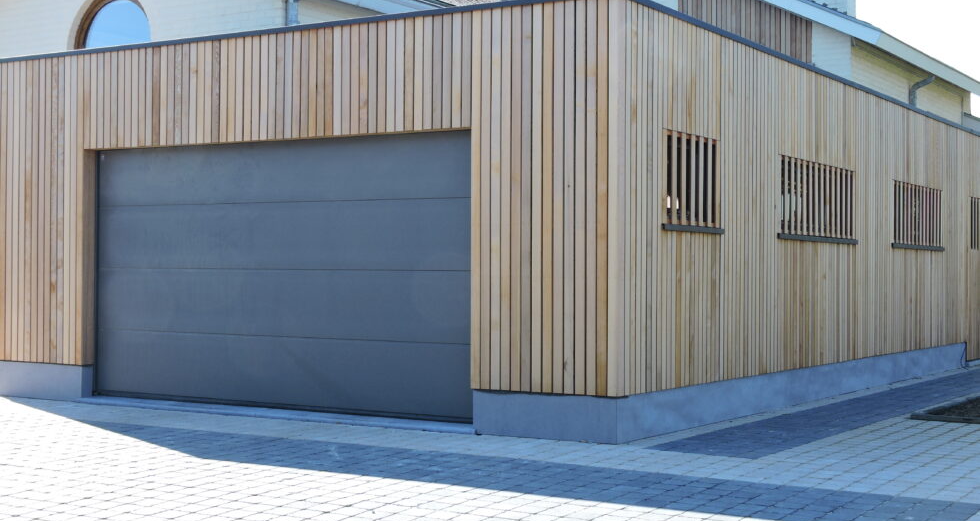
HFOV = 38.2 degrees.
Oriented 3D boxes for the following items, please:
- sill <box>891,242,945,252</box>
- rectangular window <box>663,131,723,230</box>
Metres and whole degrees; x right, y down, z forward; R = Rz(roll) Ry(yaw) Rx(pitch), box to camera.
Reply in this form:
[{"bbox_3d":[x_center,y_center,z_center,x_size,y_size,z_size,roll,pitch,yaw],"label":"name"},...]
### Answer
[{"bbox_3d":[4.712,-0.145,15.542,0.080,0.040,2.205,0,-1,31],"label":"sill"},{"bbox_3d":[1.449,-0.560,10.218,0.110,0.679,1.061,0,-1,31],"label":"rectangular window"}]

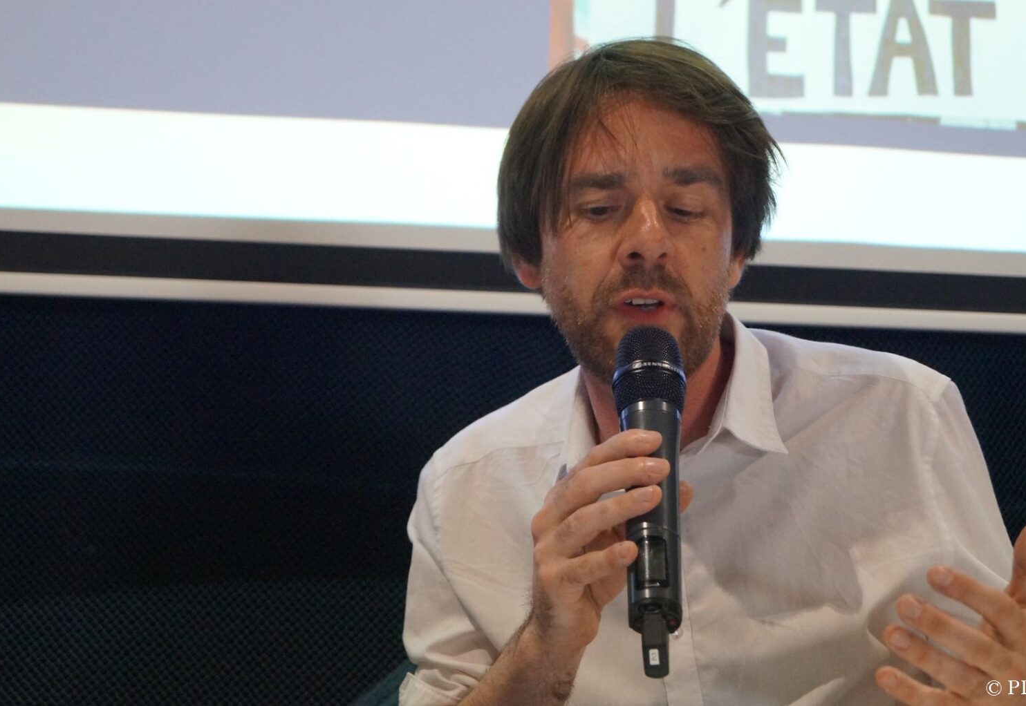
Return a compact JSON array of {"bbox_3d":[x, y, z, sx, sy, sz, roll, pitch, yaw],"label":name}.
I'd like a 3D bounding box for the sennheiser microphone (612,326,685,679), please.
[{"bbox_3d":[0.093,0.098,1.475,0.050,0.252,0.050,-1,-27,3],"label":"sennheiser microphone"}]

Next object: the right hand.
[{"bbox_3d":[0.064,0.127,1.478,0.109,0.150,0.100,0,-15,0],"label":"right hand"}]

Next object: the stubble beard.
[{"bbox_3d":[0.090,-0.021,1.615,0.138,0.085,0.090,0,-2,-2],"label":"stubble beard"}]

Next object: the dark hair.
[{"bbox_3d":[0.096,-0.149,1.690,0.208,0.182,0.210,0,-2,-2],"label":"dark hair"}]

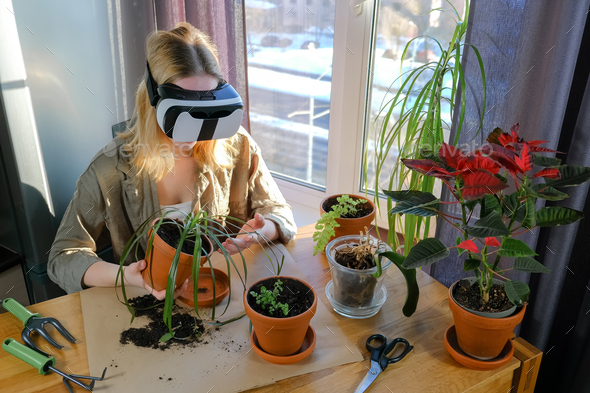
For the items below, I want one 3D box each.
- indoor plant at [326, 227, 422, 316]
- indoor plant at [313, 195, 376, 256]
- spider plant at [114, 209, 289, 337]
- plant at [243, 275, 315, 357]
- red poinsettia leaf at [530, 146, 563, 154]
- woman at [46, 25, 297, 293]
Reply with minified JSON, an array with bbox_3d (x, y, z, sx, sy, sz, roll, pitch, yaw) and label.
[{"bbox_3d":[0.166,0.176,1.217,0.204,0.152,0.167,1,26,0],"label":"indoor plant"},{"bbox_3d":[0.132,0.076,1.430,0.161,0.143,0.158,1,26,0],"label":"indoor plant"},{"bbox_3d":[-0.195,0.147,1.105,0.325,0.240,0.265,12,26,-5],"label":"spider plant"},{"bbox_3d":[-0.028,0.249,1.091,0.142,0.114,0.142,1,26,0],"label":"plant"},{"bbox_3d":[0.448,-0.082,0.960,0.062,0.014,0.030,3,26,5],"label":"red poinsettia leaf"},{"bbox_3d":[-0.253,0.264,1.393,0.570,1.310,0.700,-7,27,-16],"label":"woman"}]

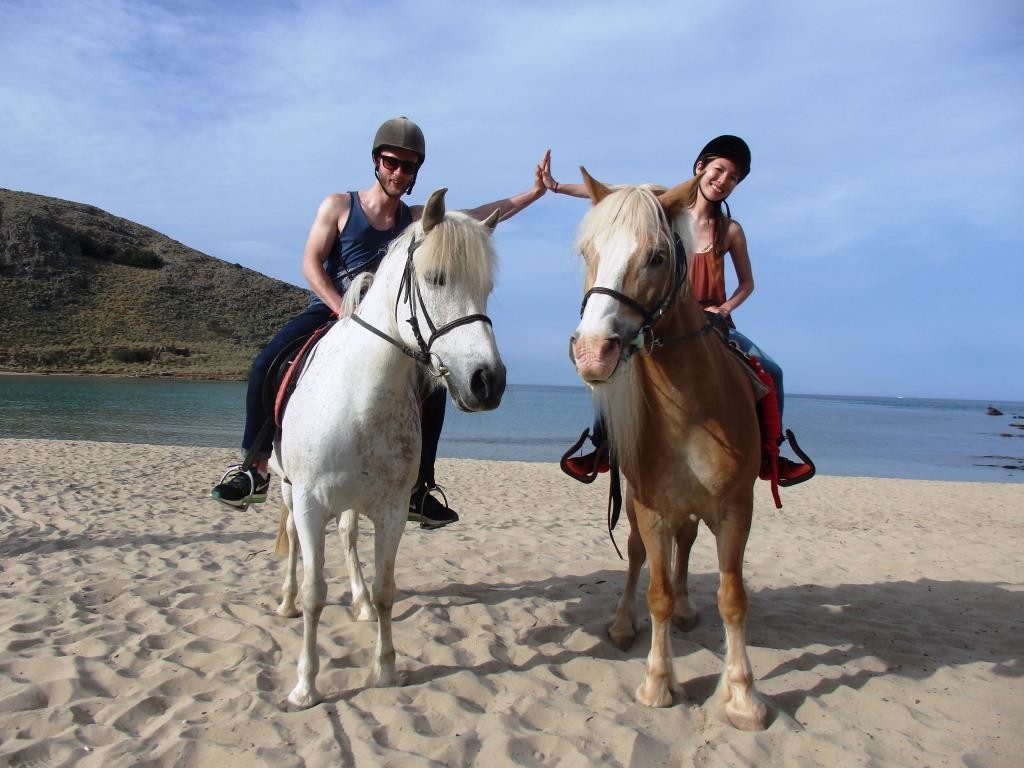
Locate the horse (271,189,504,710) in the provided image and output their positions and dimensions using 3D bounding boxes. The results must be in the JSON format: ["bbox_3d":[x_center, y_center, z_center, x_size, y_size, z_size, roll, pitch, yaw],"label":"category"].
[{"bbox_3d":[-0.625,0.250,2.950,0.680,1.760,1.850,2,0,-18],"label":"horse"}]

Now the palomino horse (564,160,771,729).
[{"bbox_3d":[0.560,0.265,2.900,0.720,1.800,1.850,2,0,3],"label":"palomino horse"}]

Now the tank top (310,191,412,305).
[{"bbox_3d":[-0.590,-0.530,2.970,0.380,0.520,0.260,10,9,-14],"label":"tank top"}]

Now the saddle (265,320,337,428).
[{"bbox_3d":[-0.675,-0.030,3.000,0.580,0.460,0.540,2,0,-18],"label":"saddle"}]

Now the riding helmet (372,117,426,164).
[{"bbox_3d":[-0.448,-0.965,2.940,0.220,0.185,0.270,8,12,-17],"label":"riding helmet"}]

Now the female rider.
[{"bbox_3d":[0.640,-0.310,2.900,1.030,1.380,0.620,2,0,3],"label":"female rider"}]

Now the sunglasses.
[{"bbox_3d":[-0.445,-0.850,2.870,0.148,0.048,0.145,8,12,-17],"label":"sunglasses"}]

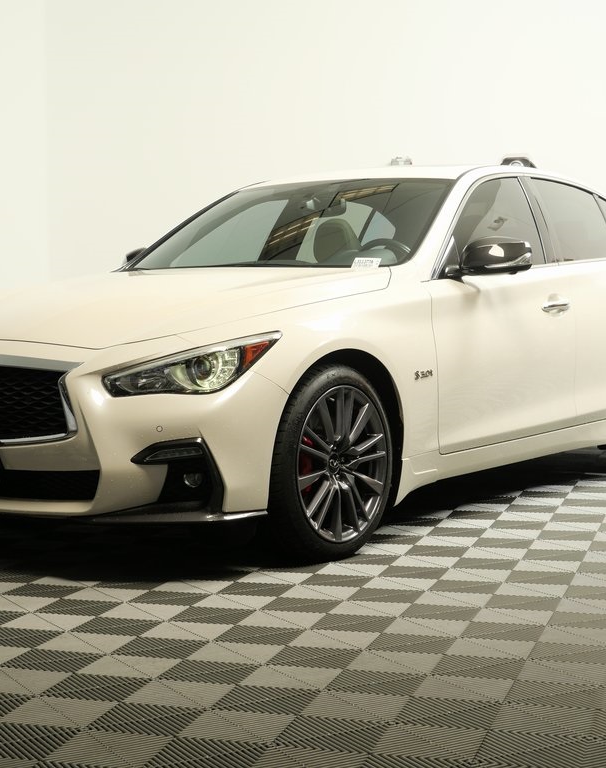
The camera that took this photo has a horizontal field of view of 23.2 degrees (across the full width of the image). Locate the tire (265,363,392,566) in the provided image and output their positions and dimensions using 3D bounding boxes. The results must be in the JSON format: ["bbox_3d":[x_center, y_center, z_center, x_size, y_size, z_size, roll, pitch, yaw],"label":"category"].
[{"bbox_3d":[0.044,0.250,4.967,0.245,0.675,0.675,2,5,37],"label":"tire"}]

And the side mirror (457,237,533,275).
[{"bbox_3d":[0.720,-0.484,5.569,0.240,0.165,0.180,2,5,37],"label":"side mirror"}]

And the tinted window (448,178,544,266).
[{"bbox_3d":[0.717,-0.644,5.873,0.090,0.440,0.920,-31,-15,34],"label":"tinted window"}]

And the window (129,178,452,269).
[{"bbox_3d":[-0.056,-0.642,6.068,1.370,0.110,0.790,2,37,37],"label":"window"}]

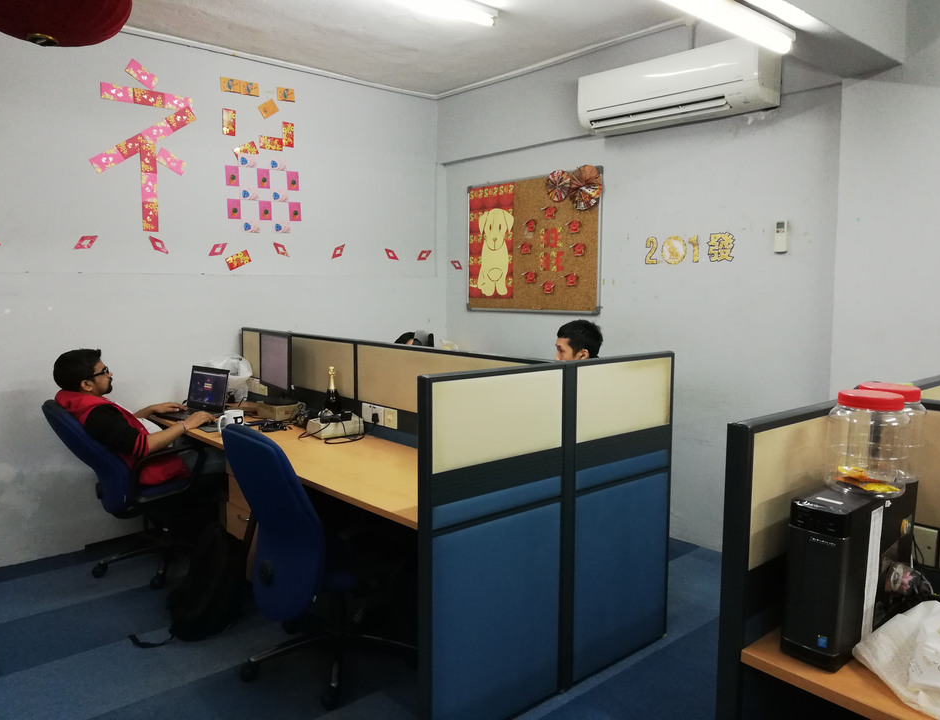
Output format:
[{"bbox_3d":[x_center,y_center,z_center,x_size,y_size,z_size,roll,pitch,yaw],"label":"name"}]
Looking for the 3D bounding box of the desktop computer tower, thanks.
[{"bbox_3d":[0.794,0.423,1.559,0.386,0.311,0.113,-5,7,-41],"label":"desktop computer tower"}]

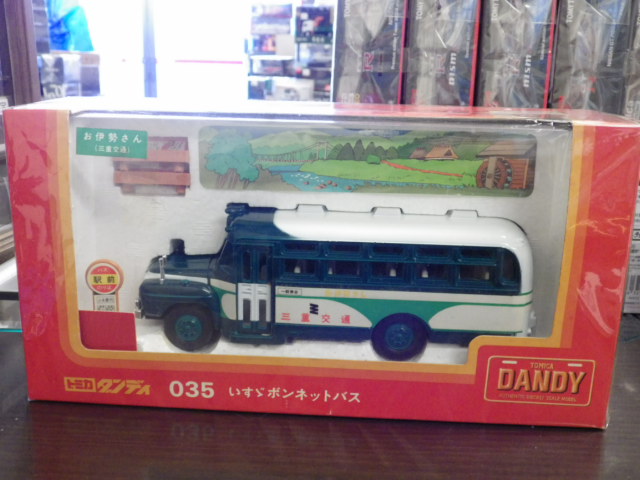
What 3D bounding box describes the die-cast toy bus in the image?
[{"bbox_3d":[0.006,0.014,0.320,0.159,0.059,0.048,2,15,4],"label":"die-cast toy bus"}]

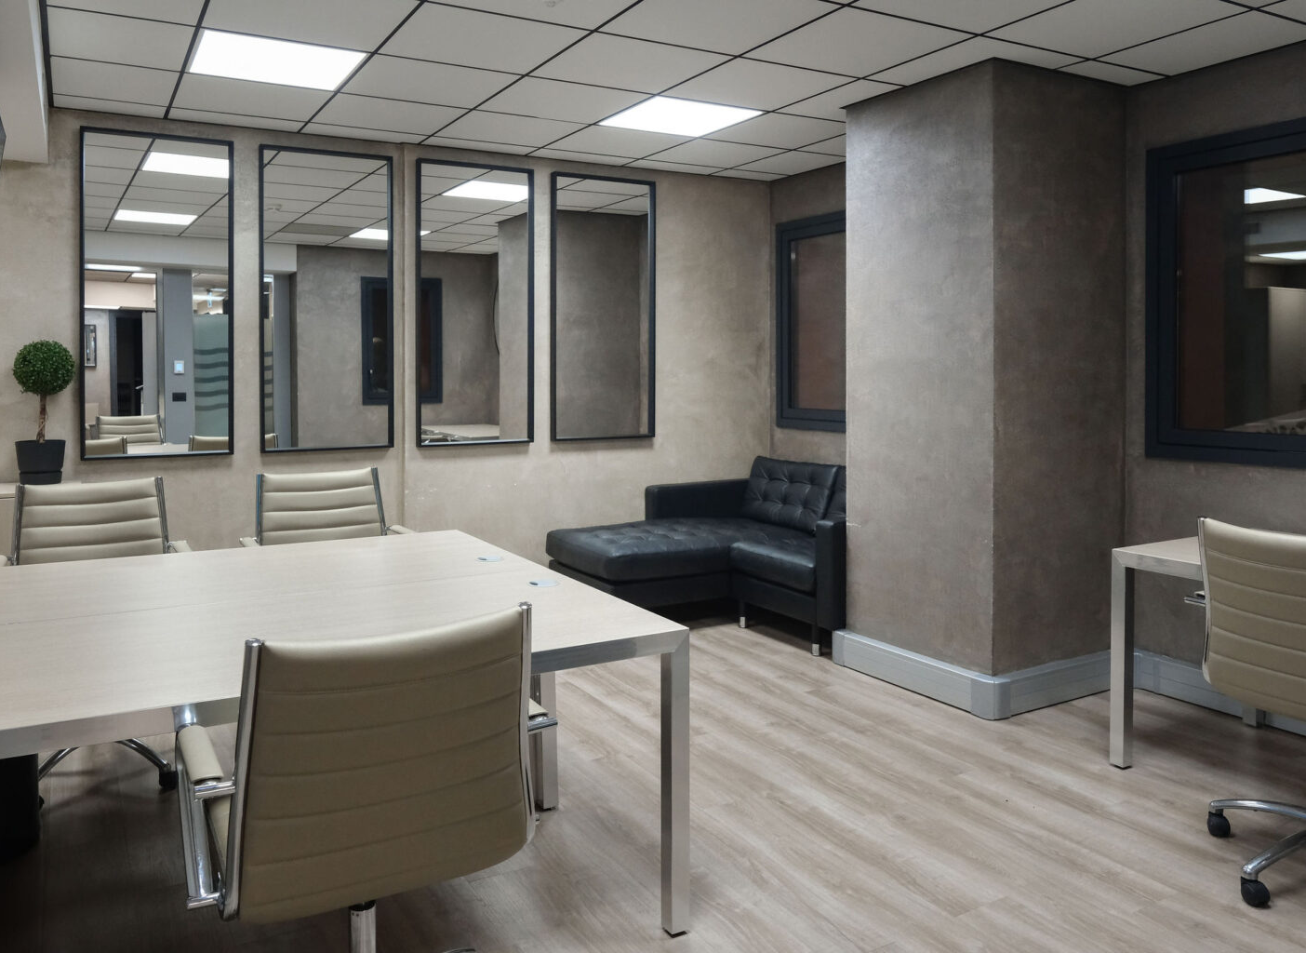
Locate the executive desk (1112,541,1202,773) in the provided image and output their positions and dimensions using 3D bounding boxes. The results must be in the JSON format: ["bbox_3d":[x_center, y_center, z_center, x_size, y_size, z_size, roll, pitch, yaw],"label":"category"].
[{"bbox_3d":[2.299,0.648,2.631,0.820,0.735,1.630,-4,7,-30],"label":"executive desk"}]

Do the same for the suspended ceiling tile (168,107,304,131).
[{"bbox_3d":[-1.996,-1.724,4.580,0.610,0.030,0.232,-5,8,-30],"label":"suspended ceiling tile"}]

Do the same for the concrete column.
[{"bbox_3d":[1.438,-0.415,4.182,0.800,2.390,0.830,-4,6,-30],"label":"concrete column"}]

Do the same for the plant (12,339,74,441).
[{"bbox_3d":[-2.623,-0.370,4.100,0.235,0.435,0.235,-5,9,-29],"label":"plant"}]

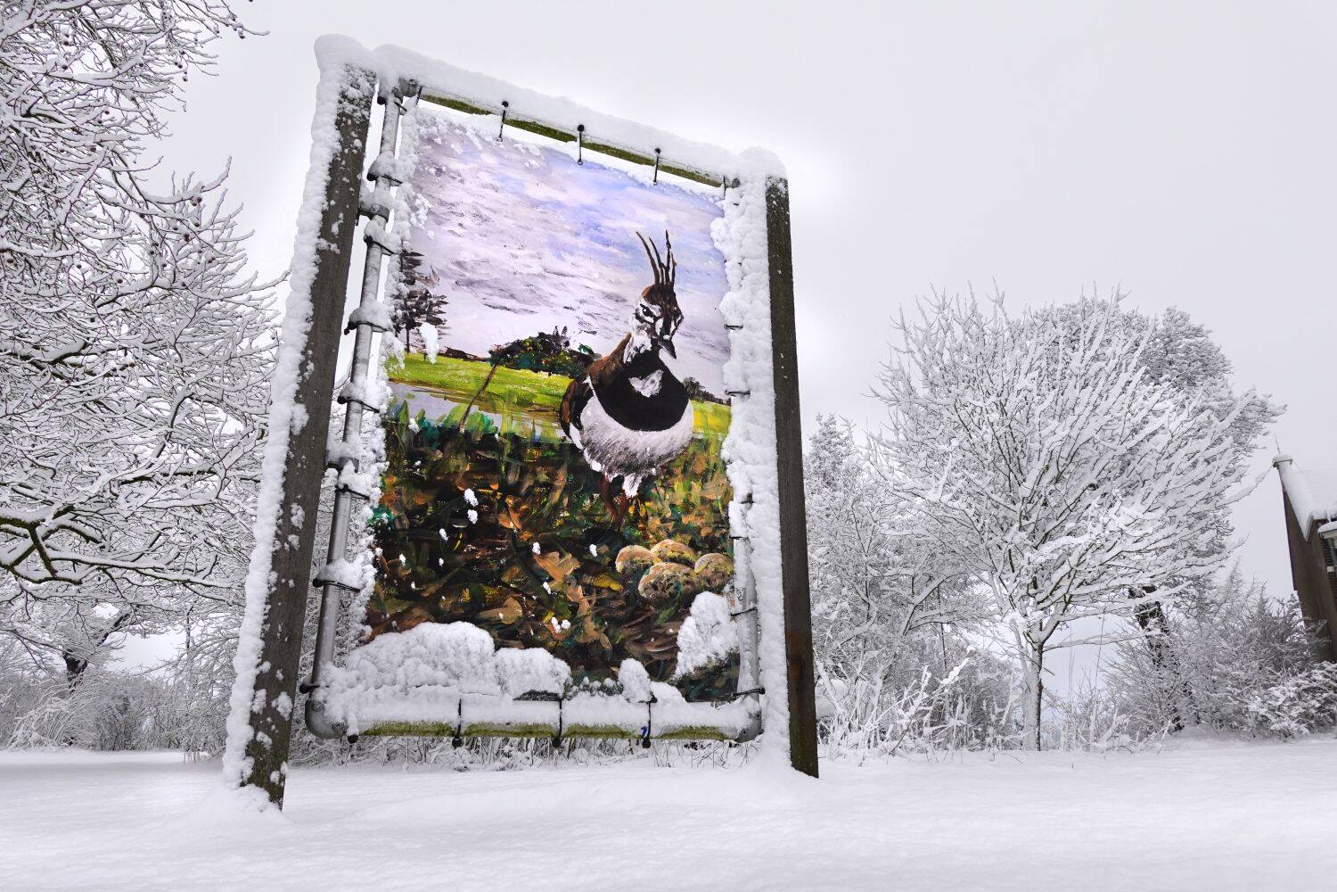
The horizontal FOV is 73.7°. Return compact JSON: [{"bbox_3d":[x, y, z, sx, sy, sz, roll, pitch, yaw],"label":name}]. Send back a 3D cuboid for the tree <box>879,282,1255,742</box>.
[{"bbox_3d":[5.316,0.883,12.341,4.850,6.300,4.800,0,-18,0],"label":"tree"}]

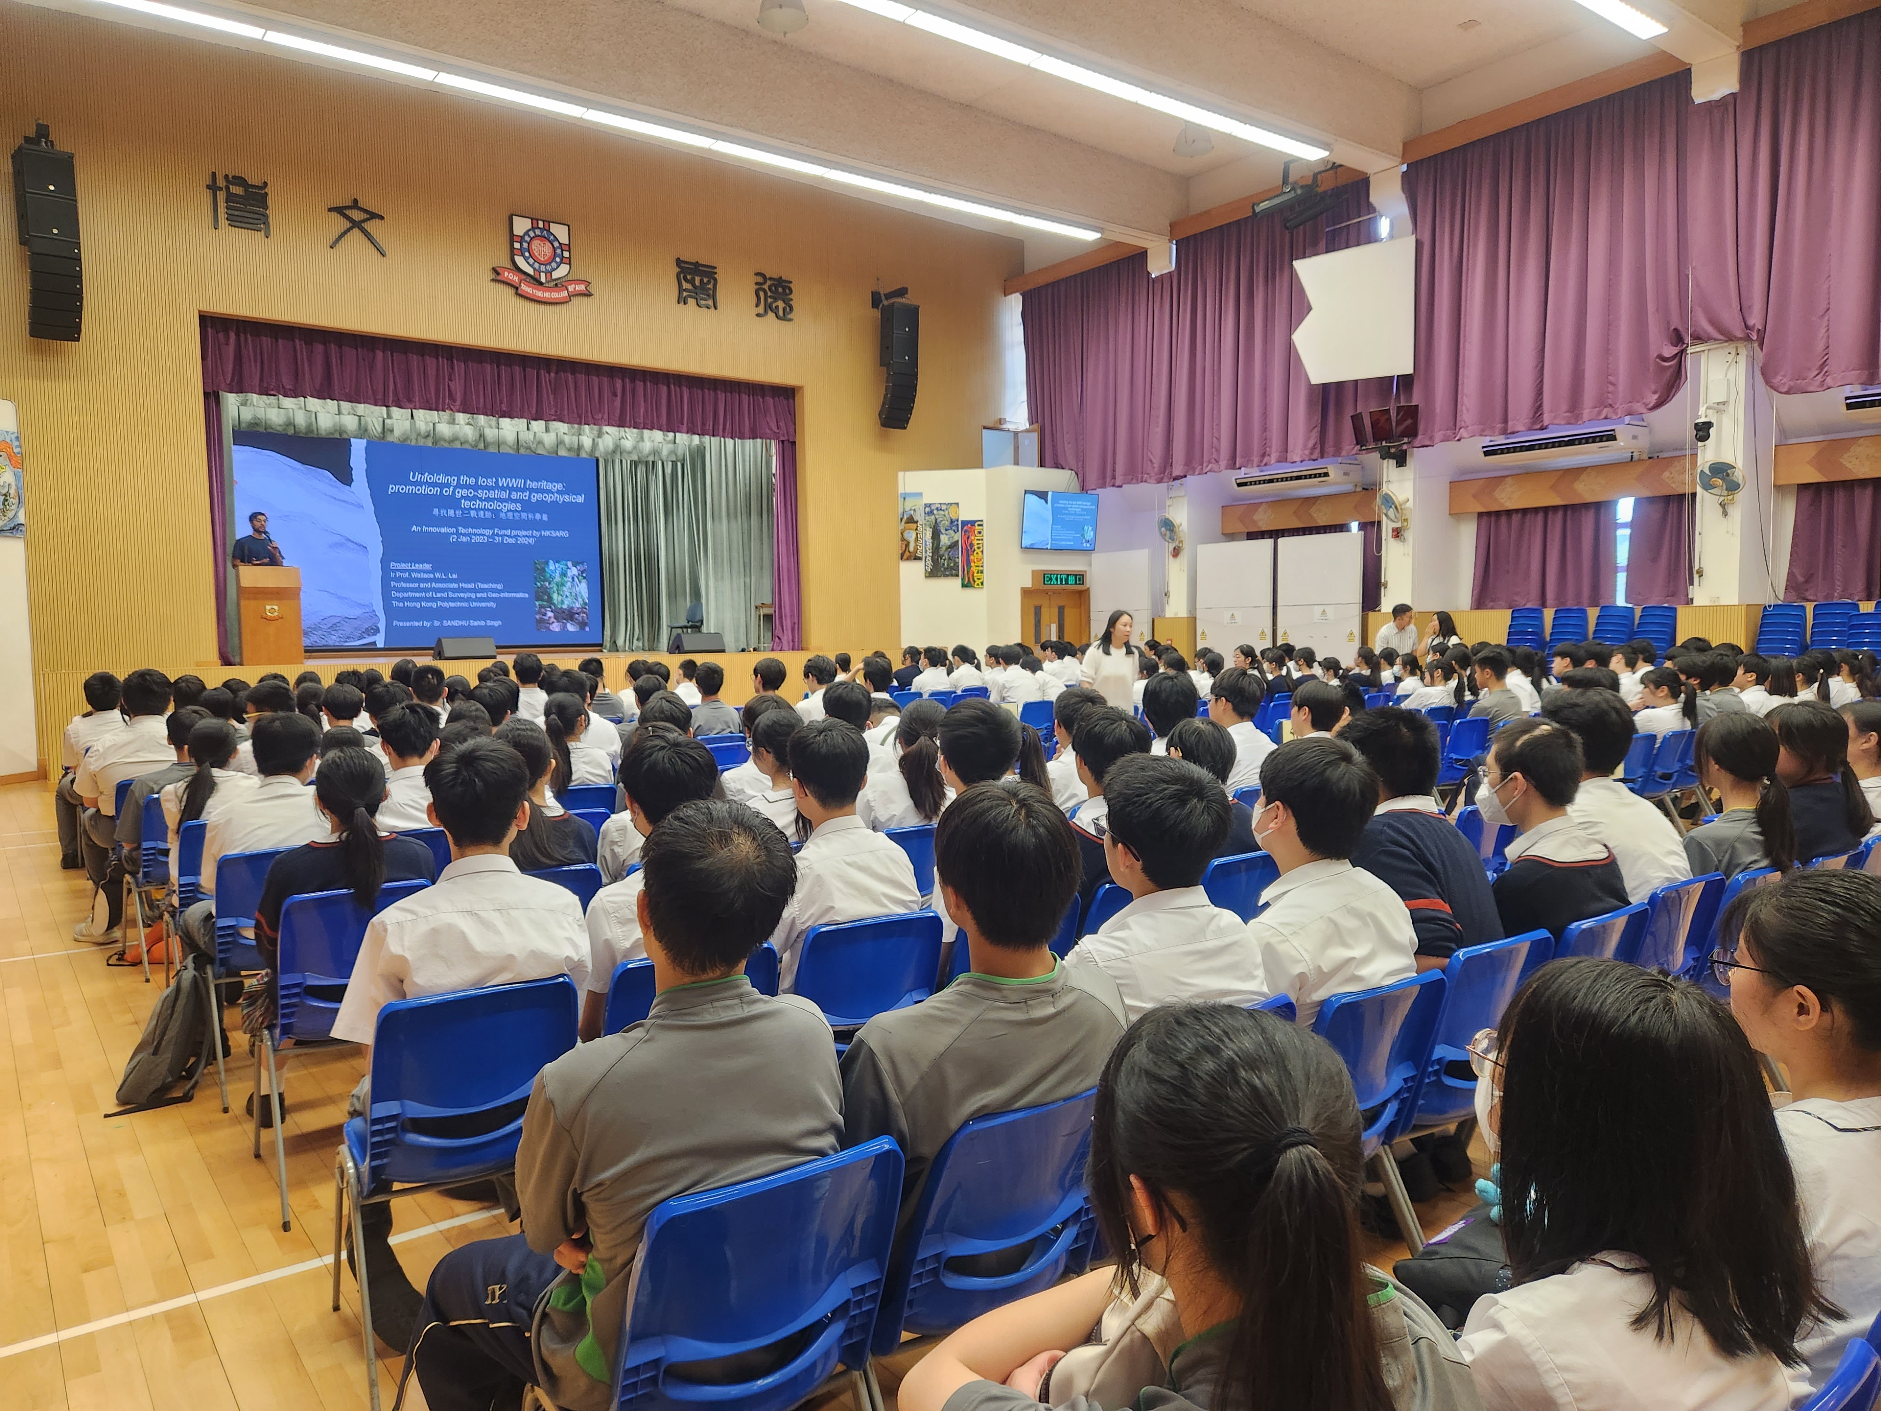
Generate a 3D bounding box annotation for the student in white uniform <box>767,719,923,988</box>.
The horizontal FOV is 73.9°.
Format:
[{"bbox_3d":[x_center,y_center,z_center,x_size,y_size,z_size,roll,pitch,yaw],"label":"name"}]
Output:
[{"bbox_3d":[-0.381,0.649,3.160,0.460,1.250,0.680,-3,4,-34],"label":"student in white uniform"}]

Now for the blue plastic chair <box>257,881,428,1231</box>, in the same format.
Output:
[{"bbox_3d":[-1.633,0.871,3.440,0.440,0.815,0.550,-4,5,-37],"label":"blue plastic chair"}]

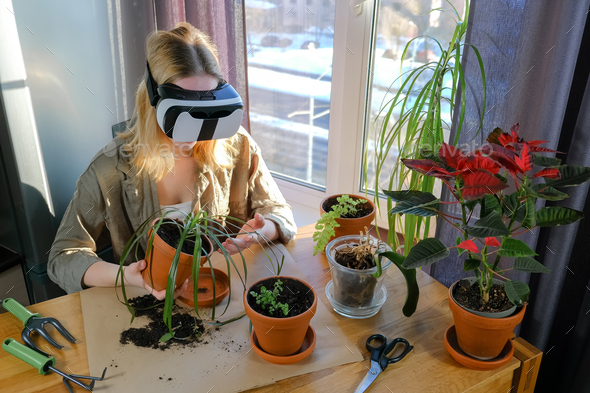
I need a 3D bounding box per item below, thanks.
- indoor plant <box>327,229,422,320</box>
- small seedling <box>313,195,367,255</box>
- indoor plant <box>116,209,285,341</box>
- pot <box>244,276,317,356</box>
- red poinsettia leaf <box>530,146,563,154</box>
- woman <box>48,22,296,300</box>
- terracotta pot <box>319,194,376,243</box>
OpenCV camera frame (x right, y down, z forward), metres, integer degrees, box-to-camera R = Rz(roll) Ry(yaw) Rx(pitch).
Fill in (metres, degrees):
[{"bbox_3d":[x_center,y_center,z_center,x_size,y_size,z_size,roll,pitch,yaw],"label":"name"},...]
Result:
[{"bbox_3d":[0.166,0.176,1.217,0.204,0.152,0.167,1,26,0],"label":"indoor plant"},{"bbox_3d":[0.121,0.072,1.407,0.140,0.110,0.120,1,26,0],"label":"small seedling"},{"bbox_3d":[-0.195,0.147,1.105,0.325,0.240,0.265,12,26,-5],"label":"indoor plant"},{"bbox_3d":[-0.028,0.249,1.091,0.142,0.114,0.142,1,26,0],"label":"pot"},{"bbox_3d":[0.448,-0.082,0.960,0.062,0.014,0.030,3,26,5],"label":"red poinsettia leaf"},{"bbox_3d":[-0.253,0.264,1.393,0.570,1.310,0.700,-7,27,-16],"label":"woman"},{"bbox_3d":[0.139,0.078,1.438,0.144,0.116,0.144,1,26,0],"label":"terracotta pot"}]

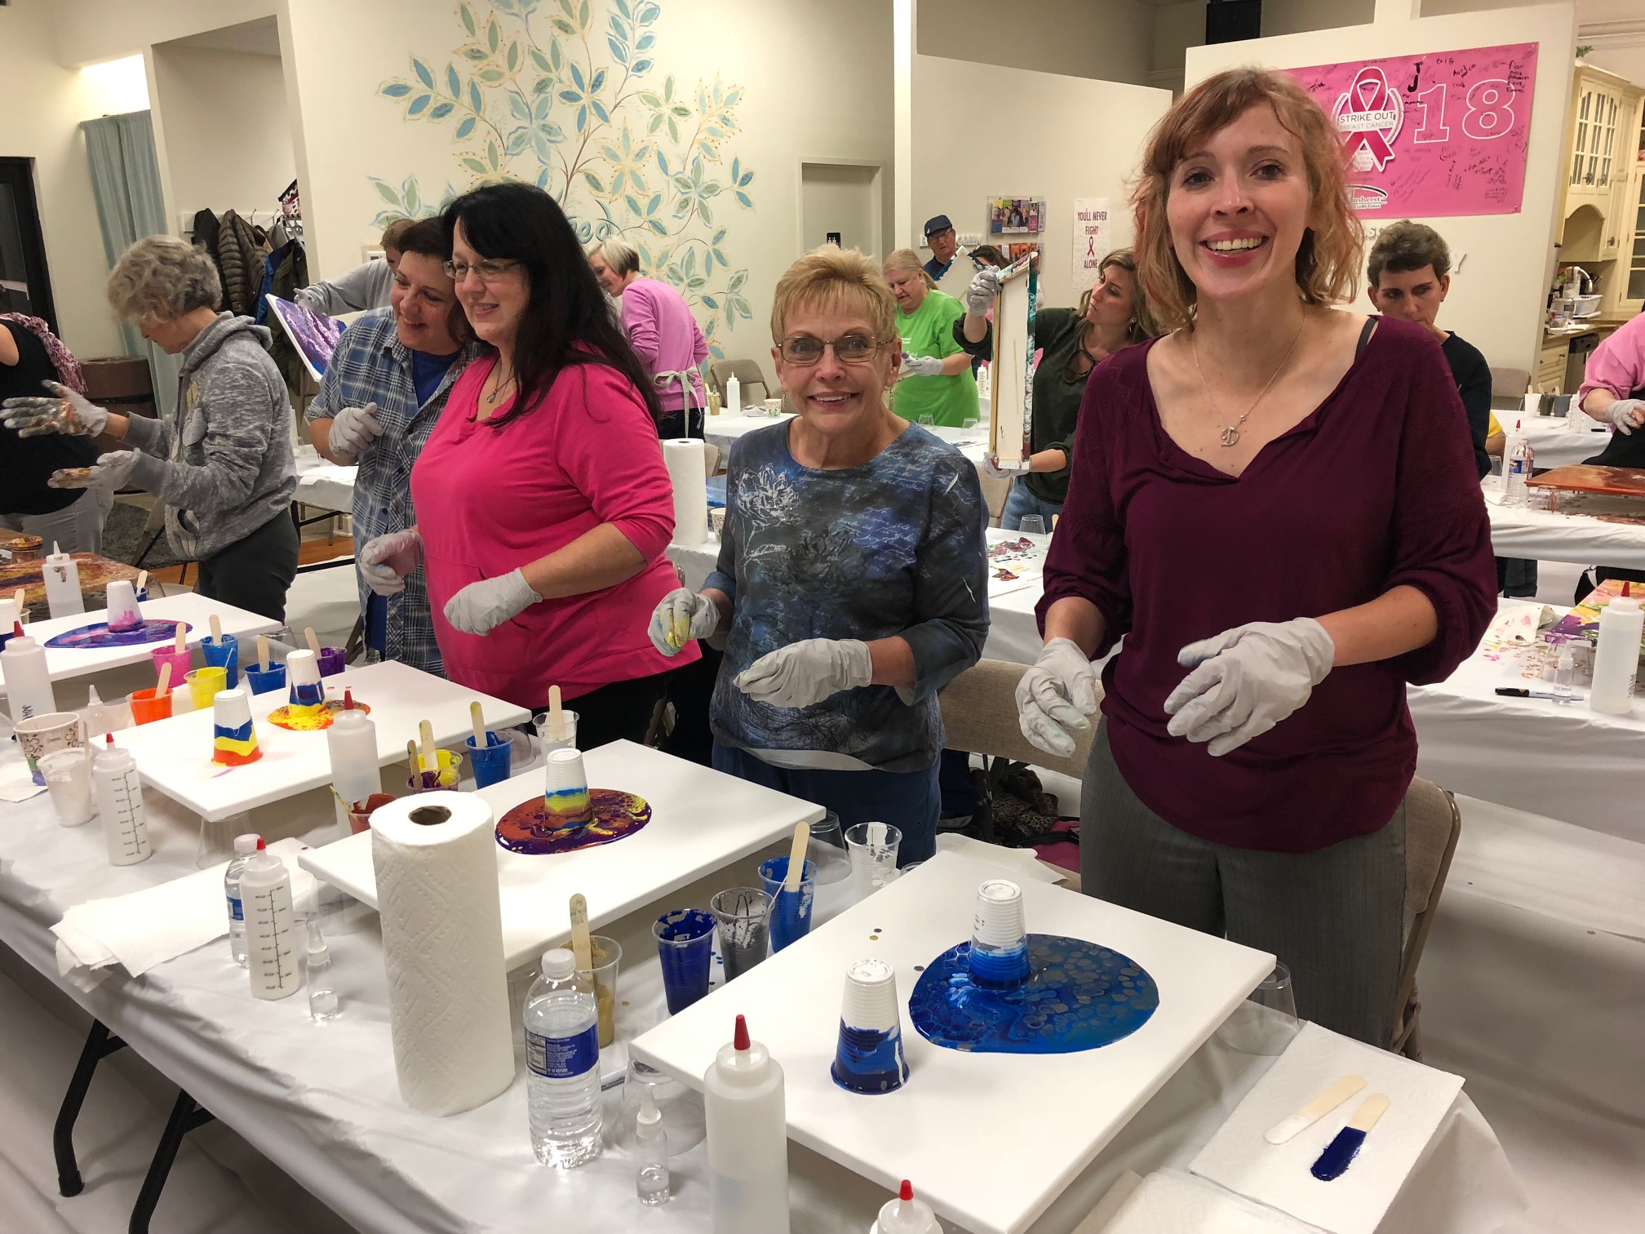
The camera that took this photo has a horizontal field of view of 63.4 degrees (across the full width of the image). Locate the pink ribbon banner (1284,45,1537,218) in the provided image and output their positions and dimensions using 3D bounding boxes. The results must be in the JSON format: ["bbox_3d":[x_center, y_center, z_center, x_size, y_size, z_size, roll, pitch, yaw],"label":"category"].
[{"bbox_3d":[3.343,-2.935,8.161,1.820,0.910,0.020,12,20,39],"label":"pink ribbon banner"}]

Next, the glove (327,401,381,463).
[{"bbox_3d":[-0.851,-0.338,2.420,0.105,0.105,0.090,9,18,31],"label":"glove"}]

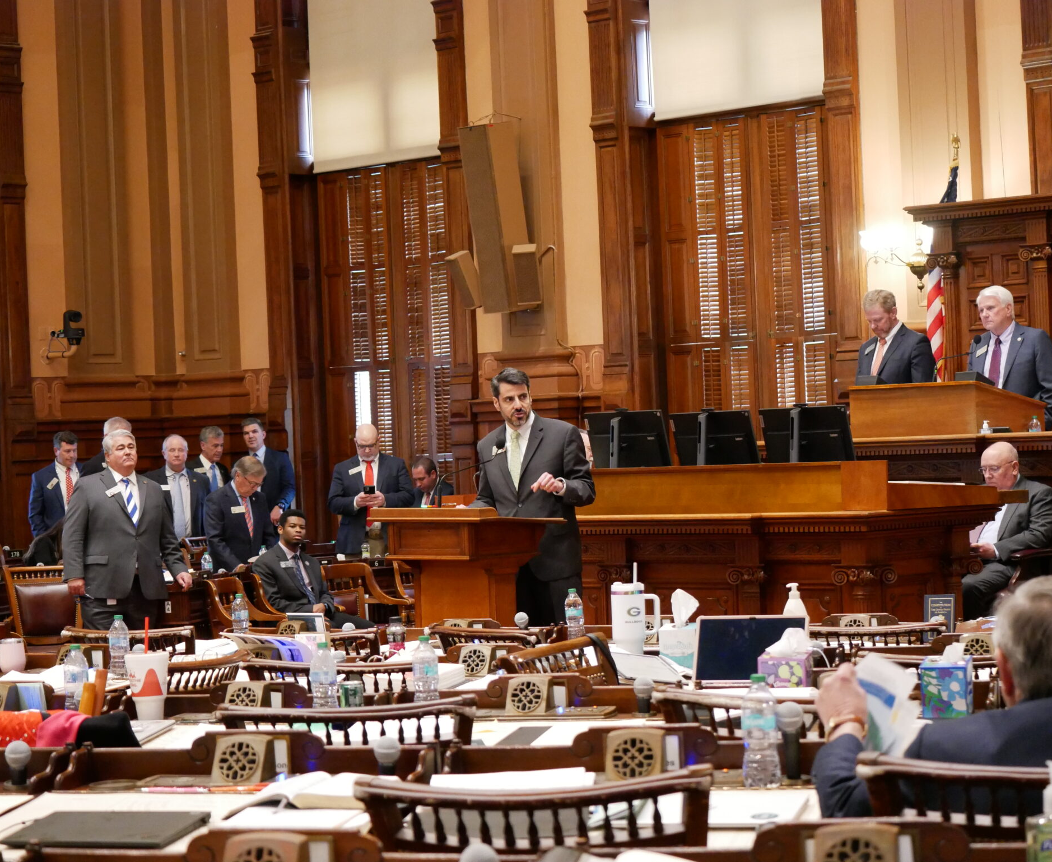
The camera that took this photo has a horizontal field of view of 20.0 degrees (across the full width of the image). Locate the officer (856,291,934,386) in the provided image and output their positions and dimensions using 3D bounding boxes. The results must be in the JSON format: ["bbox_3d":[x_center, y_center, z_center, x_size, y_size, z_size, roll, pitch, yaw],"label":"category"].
[{"bbox_3d":[2.101,0.104,16.698,0.530,1.790,0.380,-2,0,41],"label":"officer"}]

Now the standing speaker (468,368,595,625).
[{"bbox_3d":[0.059,0.637,12.748,0.580,1.820,0.420,-2,0,34],"label":"standing speaker"}]

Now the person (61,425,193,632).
[{"bbox_3d":[-2.127,0.870,15.900,0.610,1.760,0.400,-2,0,-30],"label":"person"}]

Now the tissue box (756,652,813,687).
[{"bbox_3d":[0.713,0.668,8.200,0.122,0.097,0.200,-3,2,10],"label":"tissue box"}]

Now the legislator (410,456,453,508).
[{"bbox_3d":[-0.640,0.799,20.000,0.520,1.280,0.720,-2,0,36],"label":"legislator"}]

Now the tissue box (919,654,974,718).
[{"bbox_3d":[1.025,0.624,7.270,0.112,0.125,0.112,-2,5,16],"label":"tissue box"}]

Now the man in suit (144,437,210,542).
[{"bbox_3d":[-2.443,0.900,21.198,0.540,1.750,0.350,-2,0,-8],"label":"man in suit"}]

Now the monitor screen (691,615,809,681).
[{"bbox_3d":[0.608,0.588,8.050,0.315,0.205,0.020,-2,-17,16],"label":"monitor screen"}]

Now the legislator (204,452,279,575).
[{"bbox_3d":[-1.730,0.956,18.200,0.580,1.600,0.550,-2,0,-37],"label":"legislator"}]

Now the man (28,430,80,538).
[{"bbox_3d":[-3.293,0.884,21.298,0.540,1.770,0.360,-2,0,-25],"label":"man"}]

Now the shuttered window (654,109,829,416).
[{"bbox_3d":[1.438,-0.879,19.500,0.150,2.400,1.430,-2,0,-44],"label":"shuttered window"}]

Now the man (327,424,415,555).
[{"bbox_3d":[-0.980,0.837,18.800,0.570,1.750,0.420,-2,0,-2],"label":"man"}]

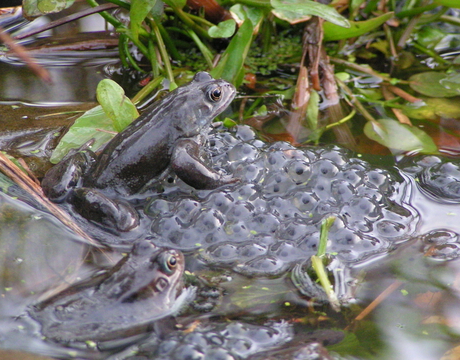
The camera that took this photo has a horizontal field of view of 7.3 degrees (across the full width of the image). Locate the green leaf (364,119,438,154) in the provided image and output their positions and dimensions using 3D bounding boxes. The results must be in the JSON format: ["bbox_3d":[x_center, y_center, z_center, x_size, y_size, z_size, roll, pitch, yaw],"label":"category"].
[{"bbox_3d":[0.080,-0.020,1.644,0.041,0.005,0.024,21,37,31],"label":"green leaf"}]

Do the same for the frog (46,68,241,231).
[{"bbox_3d":[-0.041,-0.009,1.589,0.088,0.052,0.066,-12,33,-20],"label":"frog"}]

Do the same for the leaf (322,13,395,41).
[{"bbox_3d":[0.061,-0.074,1.713,0.036,0.008,0.012,-17,72,-6],"label":"leaf"}]

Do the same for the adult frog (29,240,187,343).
[{"bbox_3d":[-0.052,0.048,1.520,0.080,0.037,0.050,-20,36,-29],"label":"adult frog"}]

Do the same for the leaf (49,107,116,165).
[{"bbox_3d":[-0.066,-0.019,1.637,0.020,0.007,0.040,34,62,21],"label":"leaf"}]

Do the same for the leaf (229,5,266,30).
[{"bbox_3d":[0.008,-0.078,1.715,0.012,0.008,0.019,-39,68,-19],"label":"leaf"}]

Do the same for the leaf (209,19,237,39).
[{"bbox_3d":[-0.003,-0.071,1.710,0.014,0.004,0.009,-20,63,-11],"label":"leaf"}]

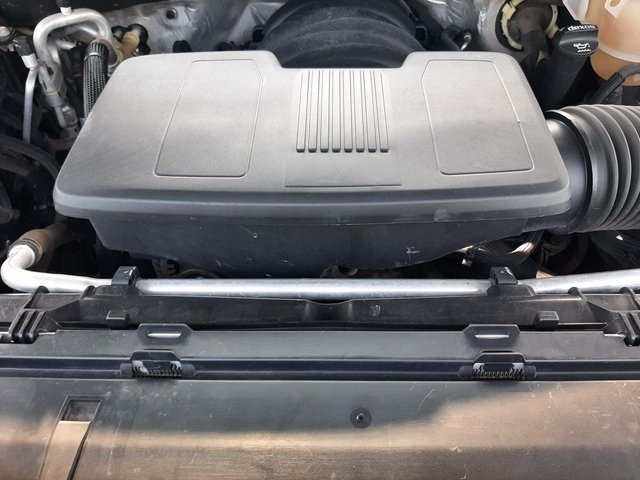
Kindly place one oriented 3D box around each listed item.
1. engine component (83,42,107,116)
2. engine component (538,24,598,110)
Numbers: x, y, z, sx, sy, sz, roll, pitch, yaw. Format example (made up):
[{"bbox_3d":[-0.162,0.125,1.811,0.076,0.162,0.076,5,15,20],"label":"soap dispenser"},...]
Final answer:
[{"bbox_3d":[-0.305,-0.217,0.655,0.032,0.032,0.115,0,80,-11],"label":"engine component"},{"bbox_3d":[0.397,-0.274,0.770,0.055,0.145,0.052,3,58,5],"label":"engine component"}]

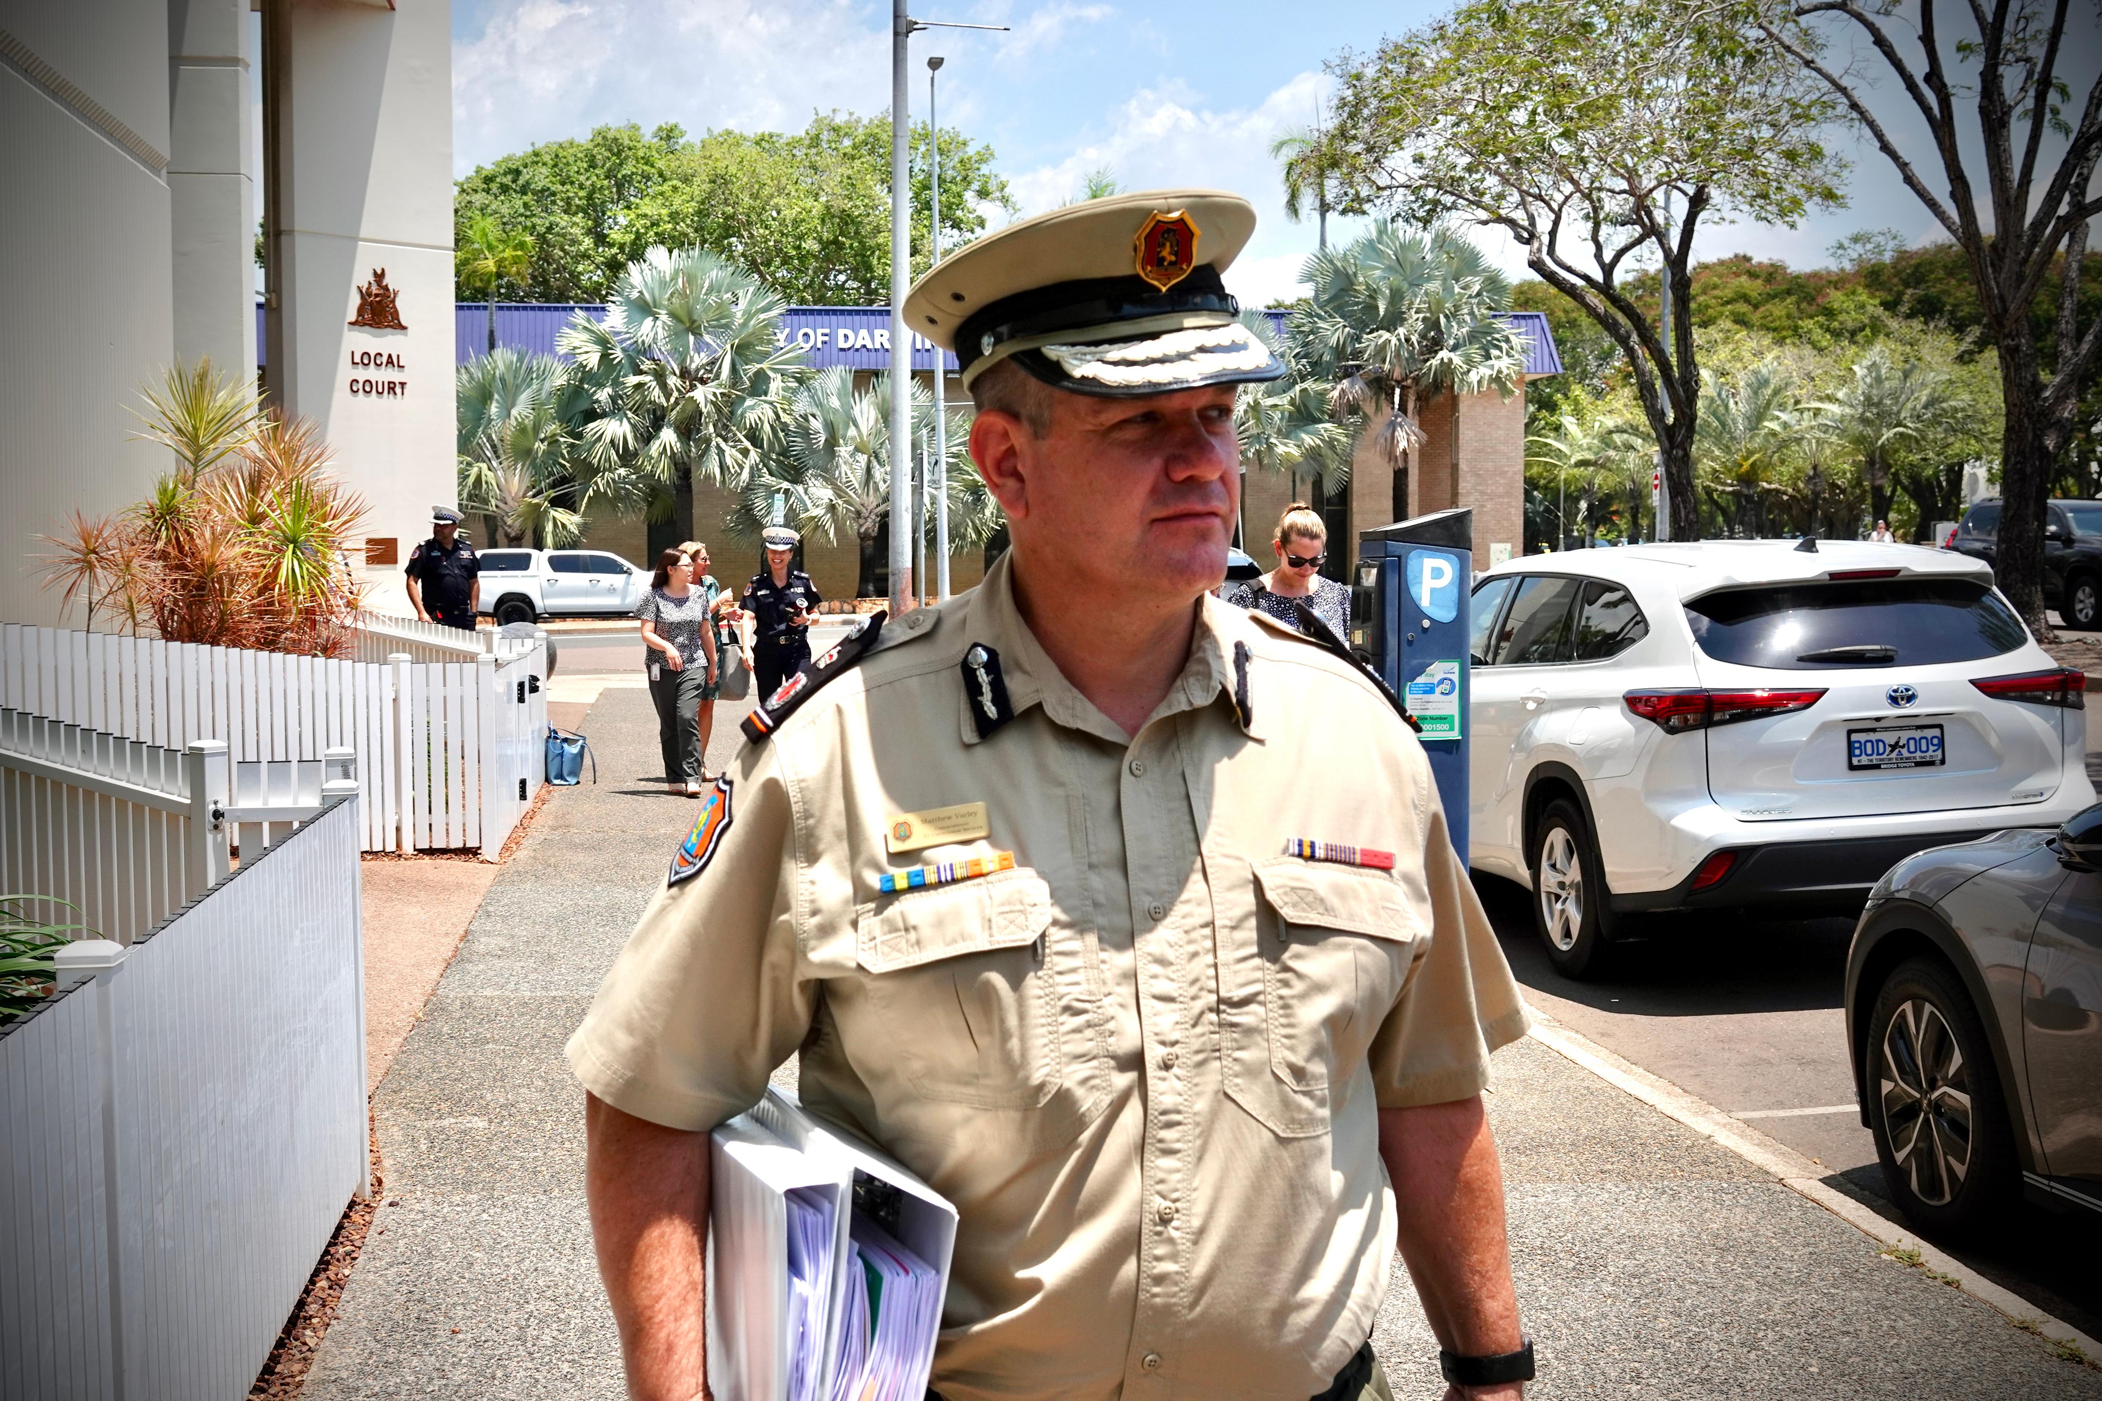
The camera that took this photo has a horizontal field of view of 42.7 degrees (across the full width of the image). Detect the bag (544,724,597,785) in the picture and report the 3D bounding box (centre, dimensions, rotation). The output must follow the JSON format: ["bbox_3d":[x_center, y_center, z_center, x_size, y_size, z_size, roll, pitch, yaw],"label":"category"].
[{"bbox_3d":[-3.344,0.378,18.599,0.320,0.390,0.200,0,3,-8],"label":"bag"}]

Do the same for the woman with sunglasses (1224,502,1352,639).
[{"bbox_3d":[0.853,0.180,9.625,0.460,1.776,0.340,0,3,-6],"label":"woman with sunglasses"}]

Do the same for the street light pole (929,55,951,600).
[{"bbox_3d":[-2.436,-7.838,57.855,0.450,12.357,0.900,0,3,-8],"label":"street light pole"}]

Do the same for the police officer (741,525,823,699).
[{"bbox_3d":[-1.817,-0.287,18.112,0.530,1.772,0.380,0,3,-7],"label":"police officer"}]

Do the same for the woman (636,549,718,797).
[{"bbox_3d":[-2.485,-0.199,17.866,0.530,1.622,0.420,-1,3,-9],"label":"woman"}]

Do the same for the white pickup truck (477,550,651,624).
[{"bbox_3d":[-9.900,-2.287,56.961,5.330,1.830,1.870,0,3,-8],"label":"white pickup truck"}]

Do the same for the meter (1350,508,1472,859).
[{"bbox_3d":[1.200,0.232,8.977,0.330,1.744,0.310,0,3,-8],"label":"meter"}]

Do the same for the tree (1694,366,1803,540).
[{"bbox_3d":[17.157,-5.442,65.800,3.100,5.693,3.100,1,3,15],"label":"tree"}]

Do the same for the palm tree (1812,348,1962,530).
[{"bbox_3d":[20.106,-5.550,64.792,3.800,6.020,3.800,1,3,17],"label":"palm tree"}]

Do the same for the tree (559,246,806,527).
[{"bbox_3d":[-9.003,-6.668,65.732,6.100,9.050,6.000,0,3,-8],"label":"tree"}]

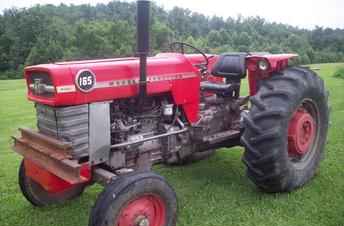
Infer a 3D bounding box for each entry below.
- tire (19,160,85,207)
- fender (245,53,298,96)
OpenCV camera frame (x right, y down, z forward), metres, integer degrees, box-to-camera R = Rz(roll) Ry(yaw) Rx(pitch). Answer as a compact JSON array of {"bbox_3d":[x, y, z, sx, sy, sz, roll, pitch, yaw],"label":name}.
[{"bbox_3d":[-1.177,0.628,3.700,0.675,0.675,0.190,-8,13,-43],"label":"tire"},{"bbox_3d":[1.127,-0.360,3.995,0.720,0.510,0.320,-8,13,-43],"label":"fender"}]

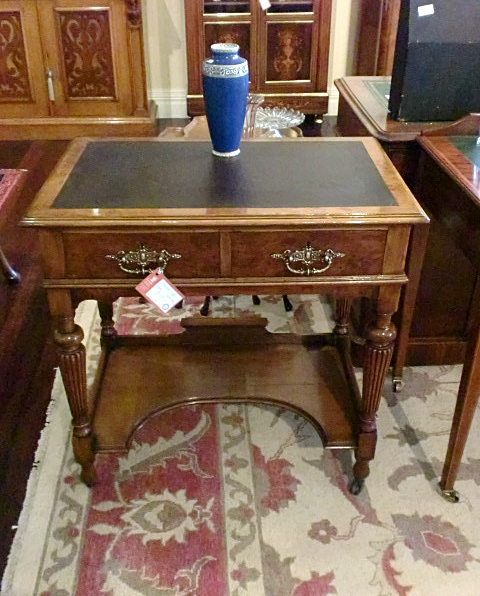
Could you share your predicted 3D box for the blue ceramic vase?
[{"bbox_3d":[-0.033,-0.452,1.485,0.103,0.240,0.103,0,32,-2],"label":"blue ceramic vase"}]

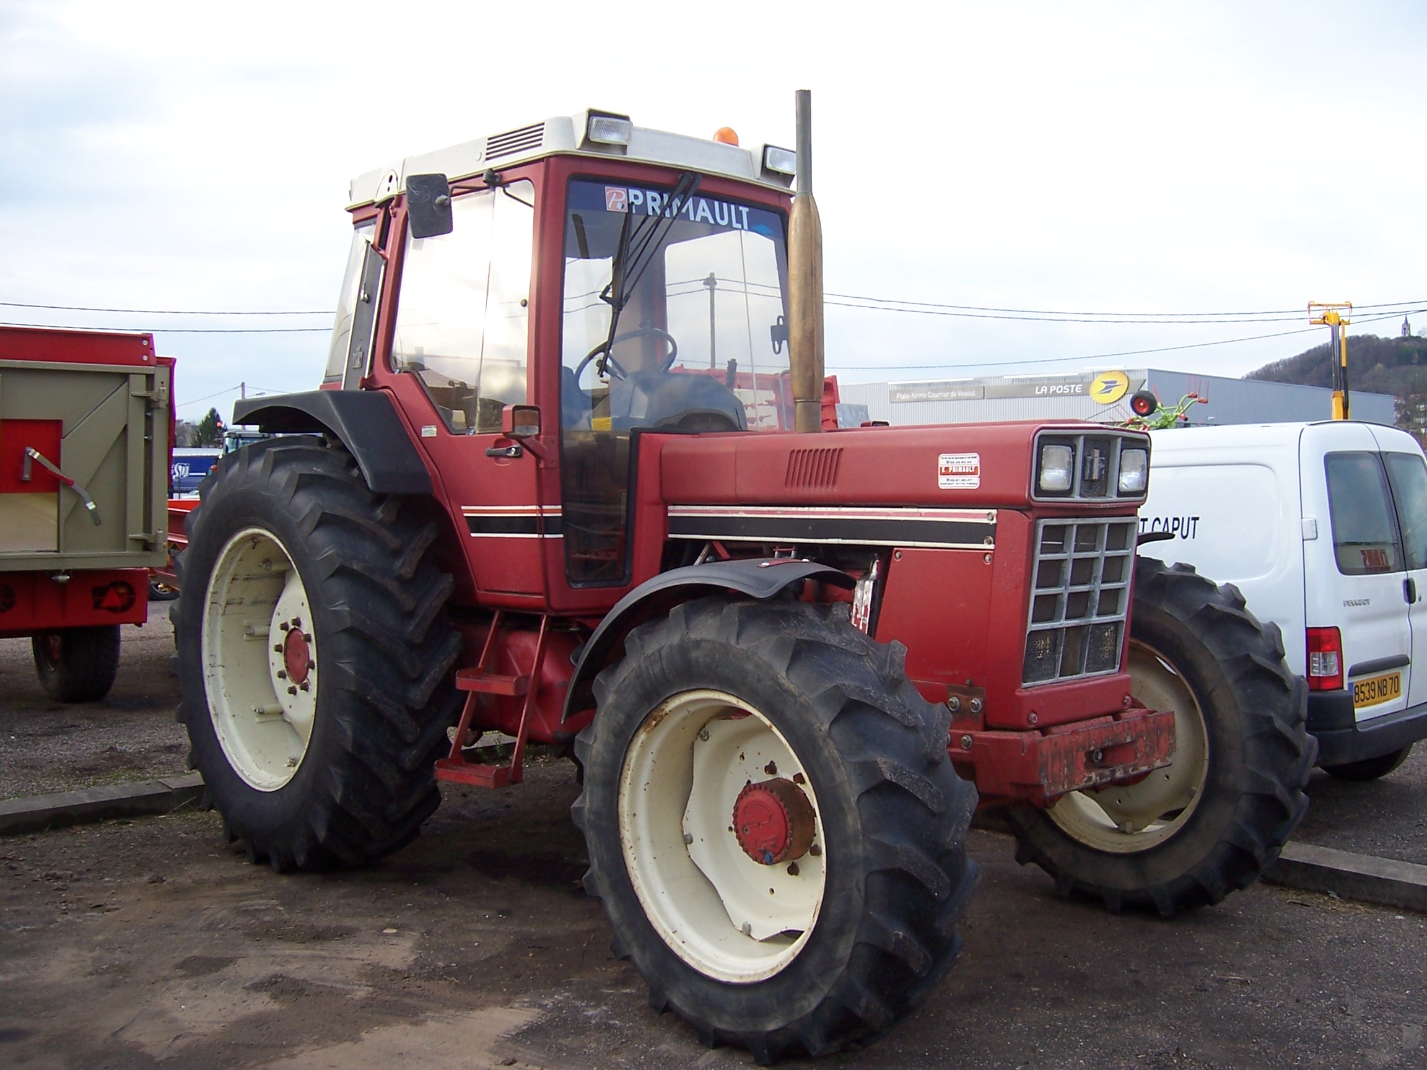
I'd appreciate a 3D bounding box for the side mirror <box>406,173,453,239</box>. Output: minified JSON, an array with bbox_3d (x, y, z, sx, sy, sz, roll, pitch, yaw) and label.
[{"bbox_3d":[-1.009,-1.169,5.277,0.165,0.230,0.050,0,2,6],"label":"side mirror"}]

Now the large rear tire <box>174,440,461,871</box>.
[{"bbox_3d":[-1.618,0.456,5.865,0.440,1.670,1.700,-2,3,-42],"label":"large rear tire"}]

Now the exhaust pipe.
[{"bbox_3d":[0.315,-0.941,5.138,0.122,1.190,0.122,0,2,0],"label":"exhaust pipe"}]

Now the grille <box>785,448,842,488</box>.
[{"bbox_3d":[0.317,-0.212,4.714,0.020,0.125,0.255,-2,3,-42],"label":"grille"}]

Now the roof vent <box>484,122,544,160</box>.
[{"bbox_3d":[-0.718,-1.427,5.391,0.030,0.075,0.365,-2,3,-42],"label":"roof vent"}]

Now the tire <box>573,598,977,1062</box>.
[{"bbox_3d":[0.118,0.762,3.964,0.330,1.230,1.250,-2,3,-44],"label":"tire"}]

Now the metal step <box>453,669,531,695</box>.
[{"bbox_3d":[-0.758,0.514,5.186,0.110,0.065,0.360,-2,3,-42],"label":"metal step"}]

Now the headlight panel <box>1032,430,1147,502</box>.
[{"bbox_3d":[1.086,-0.200,4.301,0.570,0.205,0.070,-2,3,-42],"label":"headlight panel"}]

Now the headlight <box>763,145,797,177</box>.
[{"bbox_3d":[0.261,-1.462,5.824,0.185,0.100,0.080,-2,3,-42],"label":"headlight"}]

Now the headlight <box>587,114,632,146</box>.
[{"bbox_3d":[-0.374,-1.439,5.259,0.185,0.100,0.080,-2,3,-42],"label":"headlight"}]

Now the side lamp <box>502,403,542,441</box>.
[{"bbox_3d":[-0.669,-0.396,5.163,0.112,0.105,0.075,-2,3,-42],"label":"side lamp"}]

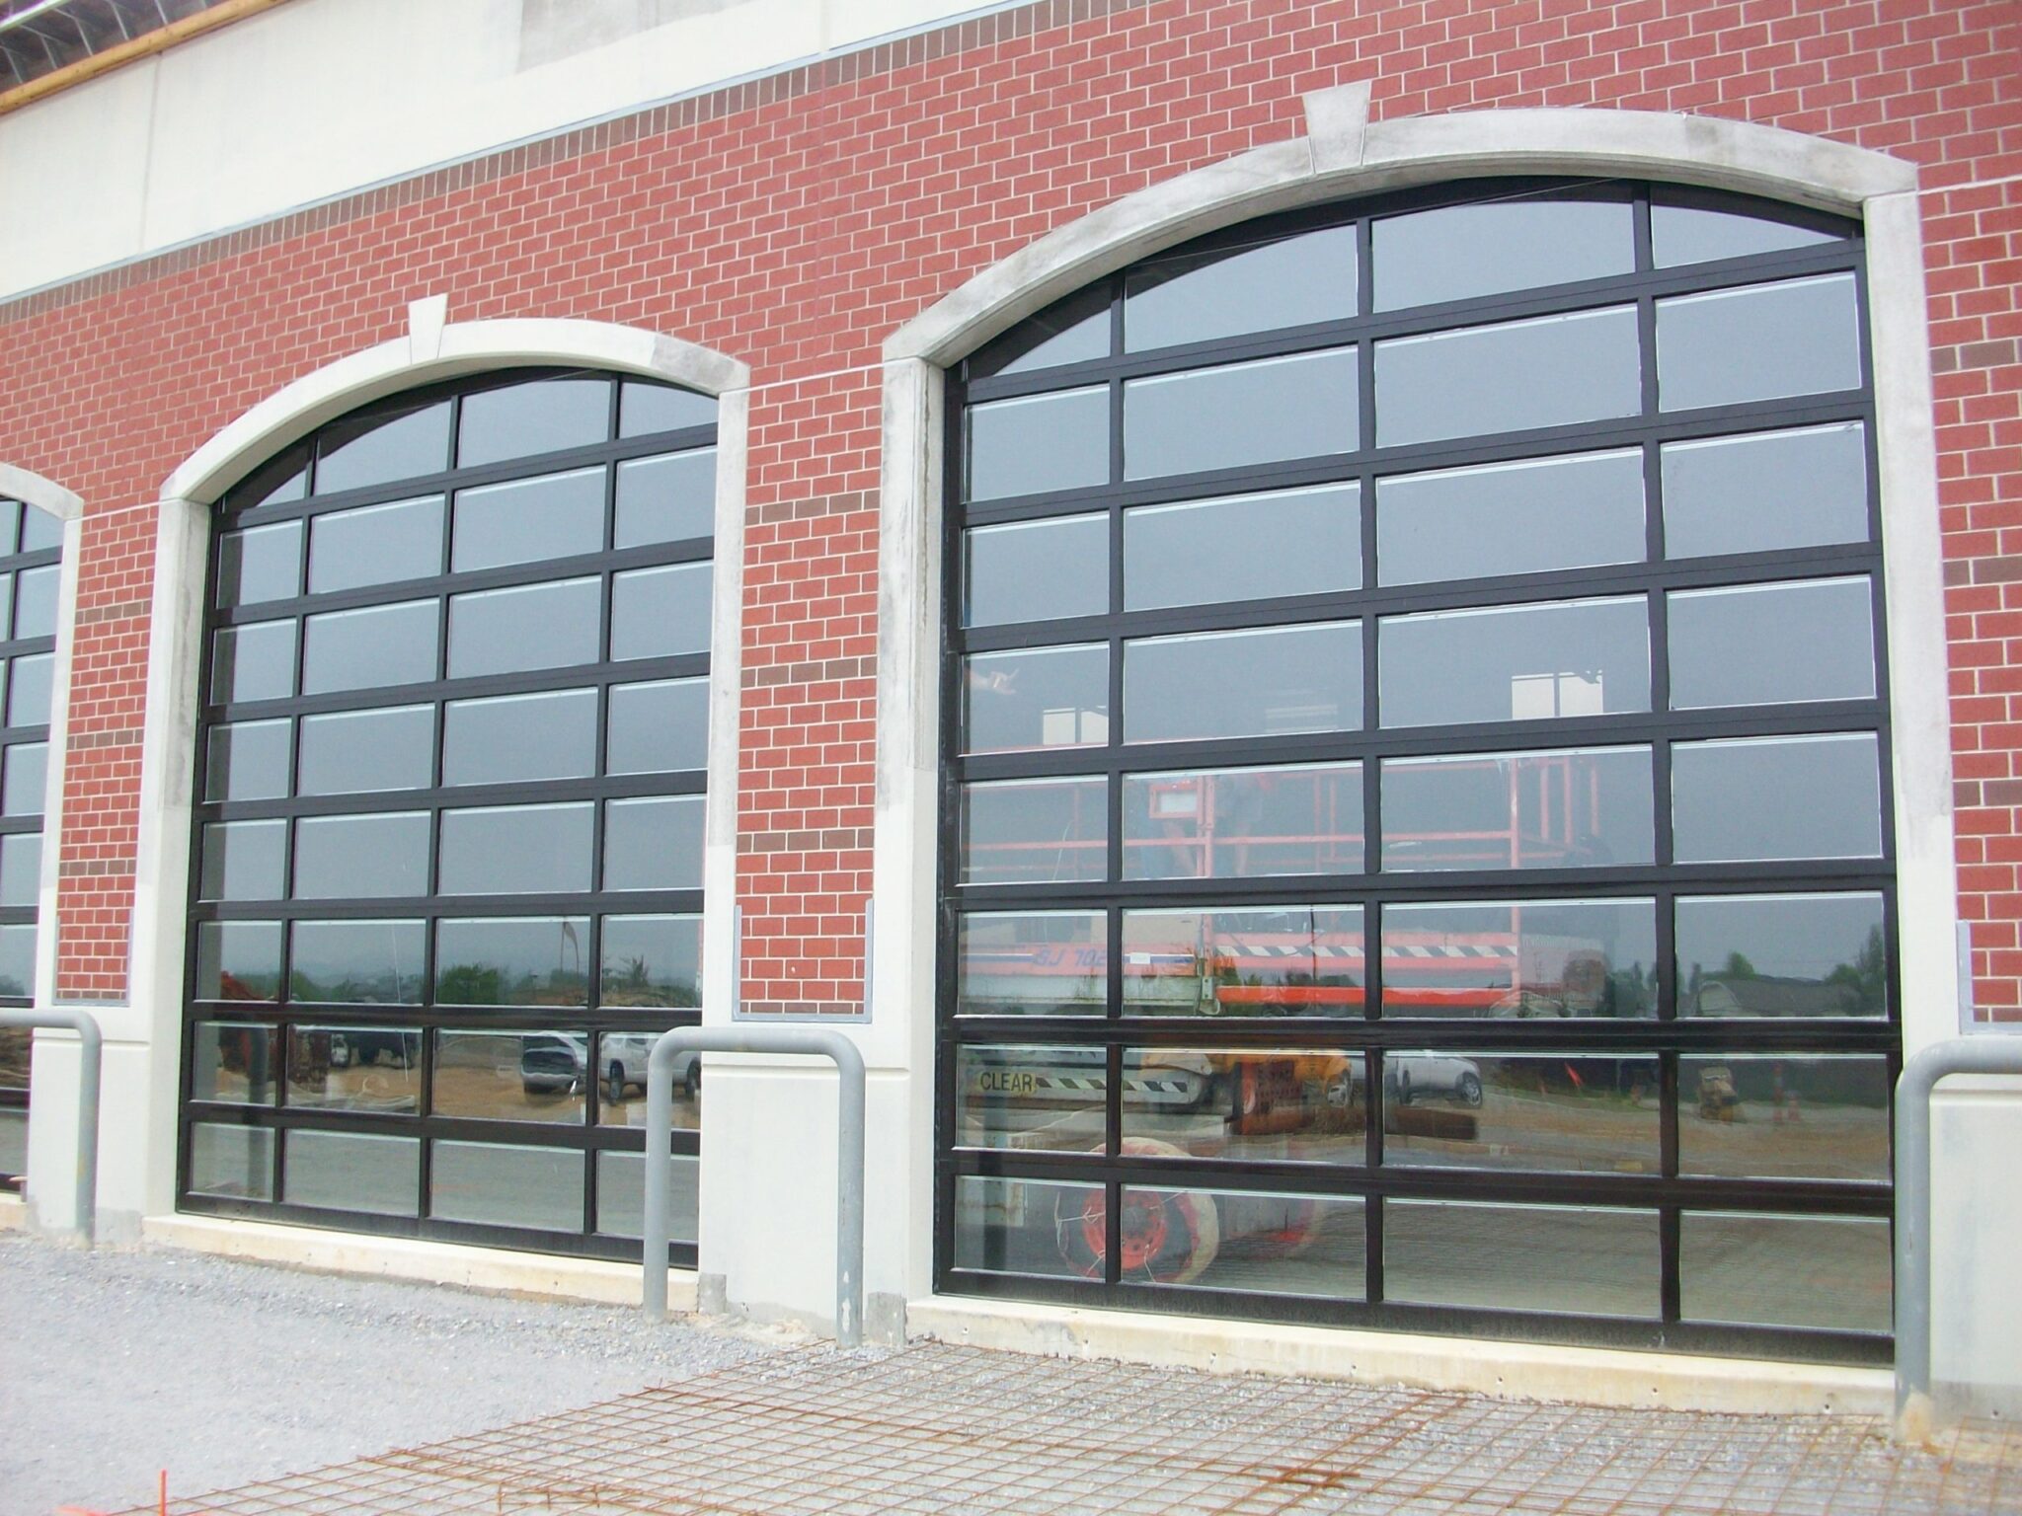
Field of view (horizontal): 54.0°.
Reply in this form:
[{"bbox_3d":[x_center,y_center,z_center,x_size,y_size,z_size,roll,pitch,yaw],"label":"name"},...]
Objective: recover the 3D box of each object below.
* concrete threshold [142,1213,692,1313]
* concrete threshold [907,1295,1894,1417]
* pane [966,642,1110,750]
[{"bbox_3d":[-3.278,2.692,10.759,4.180,0.190,0.230,-3,-8,30],"label":"concrete threshold"},{"bbox_3d":[1.375,2.390,8.045,4.160,0.190,0.230,-5,-9,29],"label":"concrete threshold"},{"bbox_3d":[0.116,-0.276,9.265,0.780,0.480,0.020,-3,-8,30],"label":"pane"}]

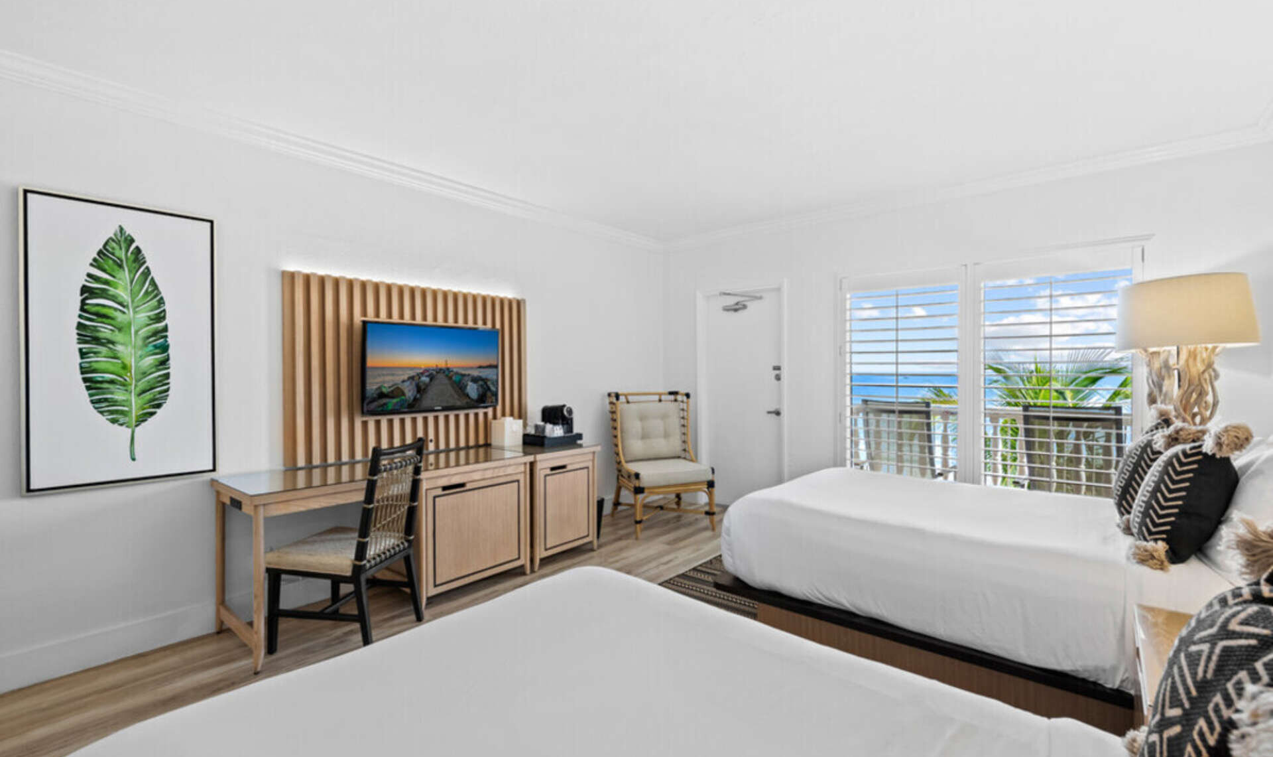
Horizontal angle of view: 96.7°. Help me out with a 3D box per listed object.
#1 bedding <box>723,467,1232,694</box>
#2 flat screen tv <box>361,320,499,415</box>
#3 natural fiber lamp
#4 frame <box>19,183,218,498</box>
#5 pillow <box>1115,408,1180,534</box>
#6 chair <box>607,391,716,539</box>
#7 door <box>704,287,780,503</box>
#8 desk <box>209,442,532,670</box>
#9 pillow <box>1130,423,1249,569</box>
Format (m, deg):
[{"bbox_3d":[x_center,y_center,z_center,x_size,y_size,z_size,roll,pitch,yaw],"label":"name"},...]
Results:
[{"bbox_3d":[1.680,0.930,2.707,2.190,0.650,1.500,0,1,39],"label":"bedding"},{"bbox_3d":[-1.288,-0.068,3.684,0.055,0.544,0.955,0,1,39],"label":"flat screen tv"},{"bbox_3d":[2.872,0.049,2.948,0.530,1.120,0.530,0,1,39],"label":"natural fiber lamp"},{"bbox_3d":[-2.301,-0.150,2.567,0.045,1.260,0.661,0,1,39],"label":"frame"},{"bbox_3d":[2.260,0.400,2.458,0.170,0.460,0.480,30,19,35],"label":"pillow"},{"bbox_3d":[0.206,0.696,4.851,0.700,1.090,0.800,0,1,-18],"label":"chair"},{"bbox_3d":[0.975,0.220,5.230,0.775,2.030,0.050,0,1,39],"label":"door"},{"bbox_3d":[-1.388,0.880,3.220,0.625,0.762,1.558,0,1,39],"label":"desk"},{"bbox_3d":[1.990,0.410,2.058,0.170,0.460,0.480,30,19,35],"label":"pillow"}]

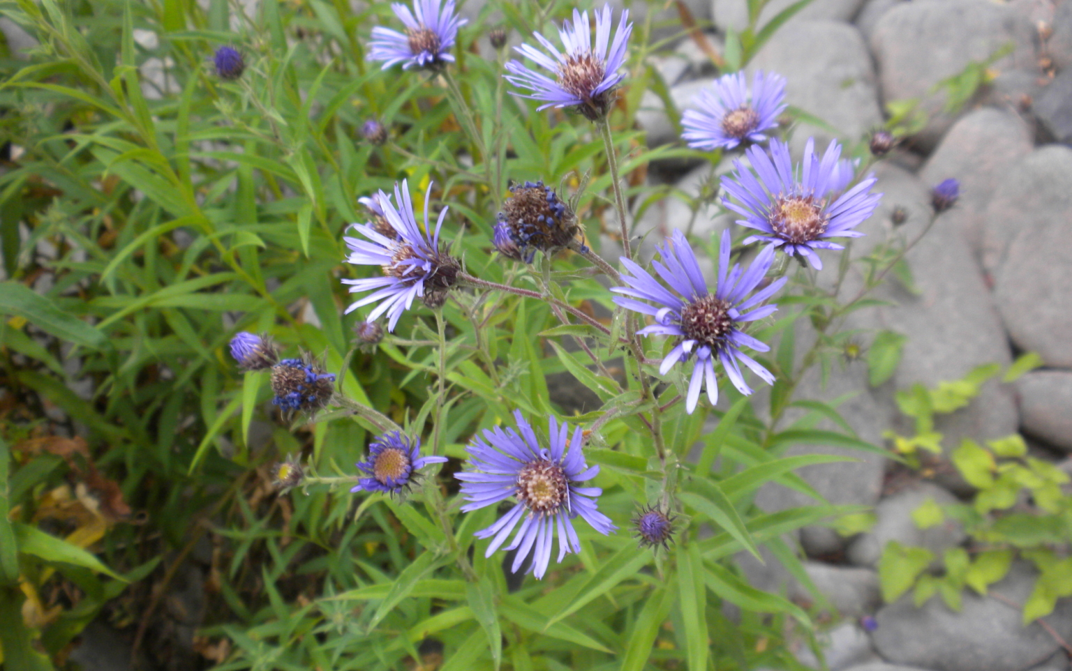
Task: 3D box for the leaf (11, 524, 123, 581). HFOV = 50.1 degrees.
[{"bbox_3d":[-0.196,0.091,0.480,0.051,0.008,0.013,25,50,6],"label":"leaf"}]

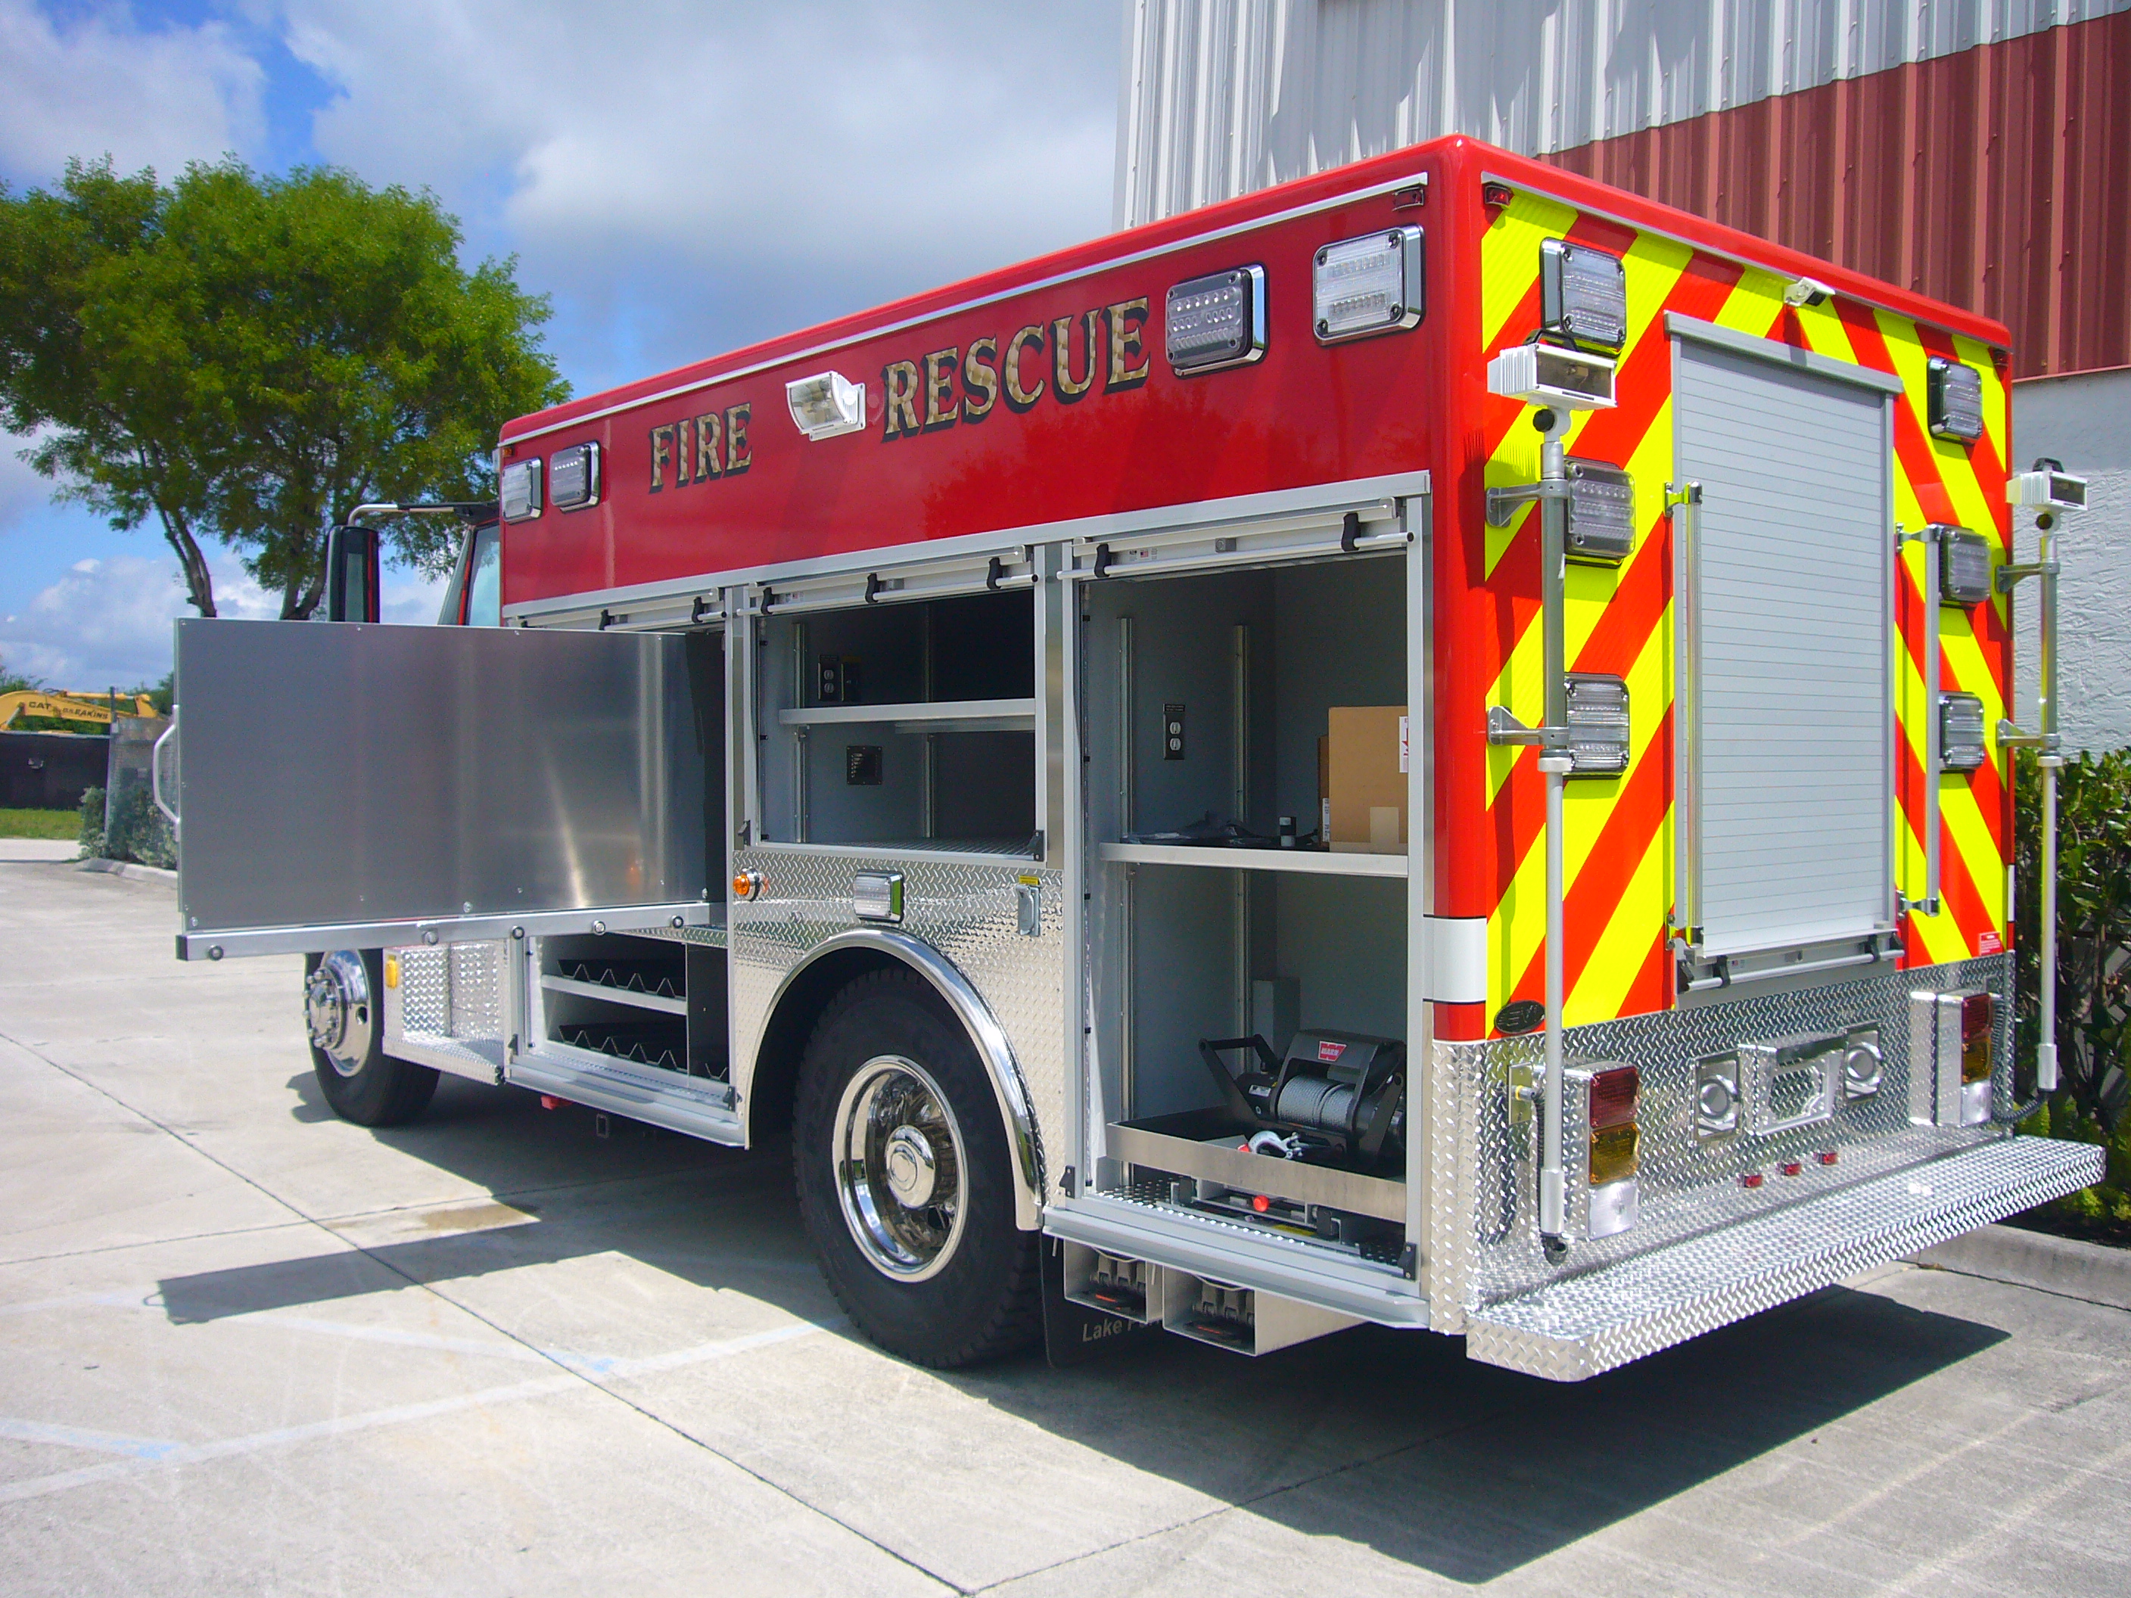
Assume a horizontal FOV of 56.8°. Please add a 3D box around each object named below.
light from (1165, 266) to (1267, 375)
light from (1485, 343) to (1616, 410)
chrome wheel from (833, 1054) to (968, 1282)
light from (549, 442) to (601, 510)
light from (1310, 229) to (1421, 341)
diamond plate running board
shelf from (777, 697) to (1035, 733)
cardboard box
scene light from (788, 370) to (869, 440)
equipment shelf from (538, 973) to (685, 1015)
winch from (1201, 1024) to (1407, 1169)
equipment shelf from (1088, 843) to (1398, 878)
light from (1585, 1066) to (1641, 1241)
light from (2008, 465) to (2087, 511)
[{"bbox_3d":[0.311,-1.008,4.161,0.055,0.207,0.272,-1,1,-41],"label":"light"},{"bbox_3d":[0.909,-0.778,3.694,0.257,0.092,0.125,-1,1,-41],"label":"light"},{"bbox_3d":[-0.371,0.973,5.268,0.200,0.600,0.600,-1,1,-41],"label":"chrome wheel"},{"bbox_3d":[-1.580,-1.034,6.351,0.055,0.205,0.268,-1,1,-41],"label":"light"},{"bbox_3d":[0.581,-0.993,3.817,0.043,0.194,0.257,-1,1,-42],"label":"light"},{"bbox_3d":[1.738,0.983,4.427,2.424,0.082,0.230,-1,1,-42],"label":"diamond plate running board"},{"bbox_3d":[-0.173,-0.230,5.307,0.590,0.045,1.245,-1,1,-42],"label":"shelf"},{"bbox_3d":[0.757,-0.041,4.158,0.275,0.305,0.330,0,1,35],"label":"cardboard box"},{"bbox_3d":[-0.632,-1.023,5.150,0.088,0.142,0.257,-1,1,-42],"label":"scene light"},{"bbox_3d":[-1.265,0.633,6.620,0.590,0.045,0.985,-1,1,-41],"label":"equipment shelf"},{"bbox_3d":[0.573,0.674,4.432,0.310,0.303,0.600,-1,1,-42],"label":"winch"},{"bbox_3d":[0.633,0.123,4.409,0.590,0.042,1.005,-1,1,-42],"label":"equipment shelf"},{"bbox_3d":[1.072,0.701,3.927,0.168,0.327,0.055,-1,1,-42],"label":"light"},{"bbox_3d":[2.606,-0.809,5.227,0.252,0.090,0.122,-1,1,-41],"label":"light"}]

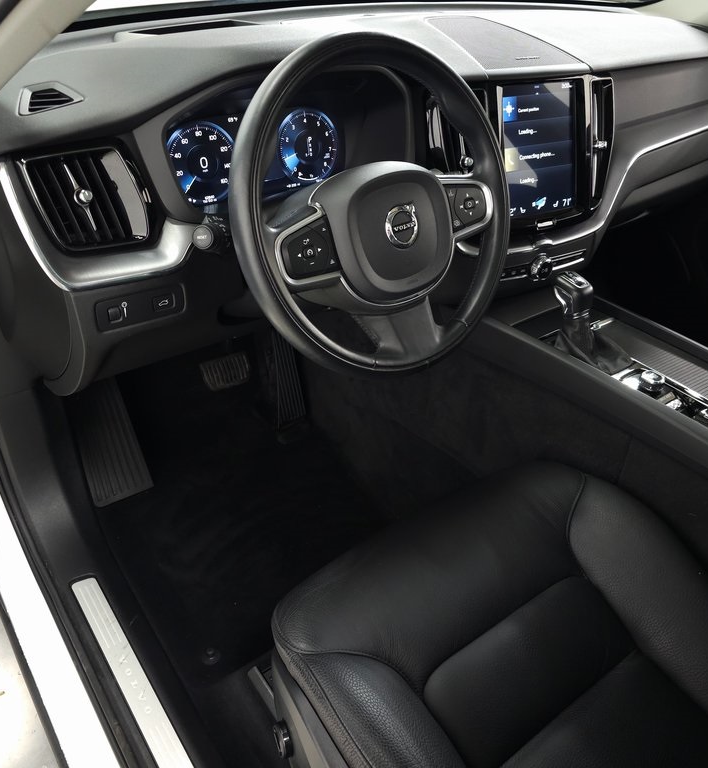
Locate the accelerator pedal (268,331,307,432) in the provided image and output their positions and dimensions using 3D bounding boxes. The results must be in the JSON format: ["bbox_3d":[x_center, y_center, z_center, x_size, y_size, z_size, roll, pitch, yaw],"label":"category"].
[{"bbox_3d":[-0.152,-0.018,1.418,0.065,0.205,0.045,-15,9,-30],"label":"accelerator pedal"}]

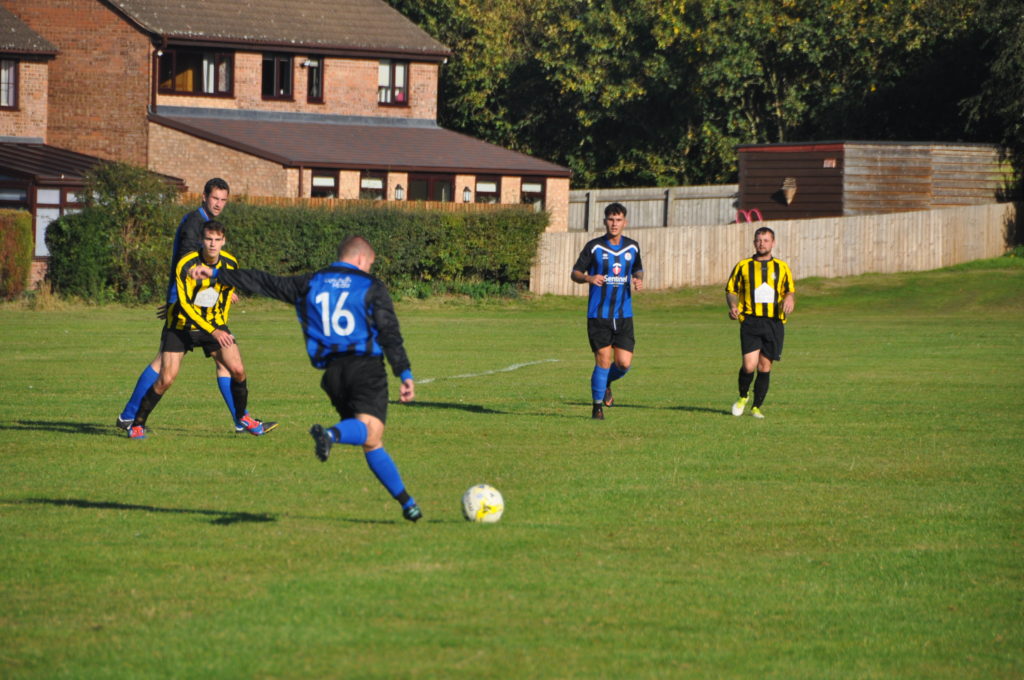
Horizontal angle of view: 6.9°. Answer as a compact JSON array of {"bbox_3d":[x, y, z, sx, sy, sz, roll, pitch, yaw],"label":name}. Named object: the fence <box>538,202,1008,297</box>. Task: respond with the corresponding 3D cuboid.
[{"bbox_3d":[5.270,-1.839,170.500,12.056,2.024,0.200,1,1,-35],"label":"fence"}]

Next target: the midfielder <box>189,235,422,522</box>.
[{"bbox_3d":[-1.115,0.211,46.000,1.050,1.500,0.800,2,1,25],"label":"midfielder"}]

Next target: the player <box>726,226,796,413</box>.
[{"bbox_3d":[2.196,-0.154,75.000,0.600,1.680,0.500,1,1,3],"label":"player"}]

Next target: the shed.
[{"bbox_3d":[7.733,-3.008,182.159,2.600,2.300,7.000,2,1,33],"label":"shed"}]

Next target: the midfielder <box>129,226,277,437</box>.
[{"bbox_3d":[-2.215,-0.075,61.000,0.880,1.540,0.620,1,1,-23],"label":"midfielder"}]

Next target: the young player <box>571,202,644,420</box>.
[{"bbox_3d":[0.783,-0.234,69.900,0.600,1.770,0.500,1,1,2],"label":"young player"}]

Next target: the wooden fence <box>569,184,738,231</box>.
[{"bbox_3d":[3.022,-2.360,182.000,4.200,2.000,0.120,2,1,26],"label":"wooden fence"}]

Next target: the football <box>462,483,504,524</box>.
[{"bbox_3d":[-0.153,0.884,45.700,0.220,0.220,0.220,1,1,0],"label":"football"}]

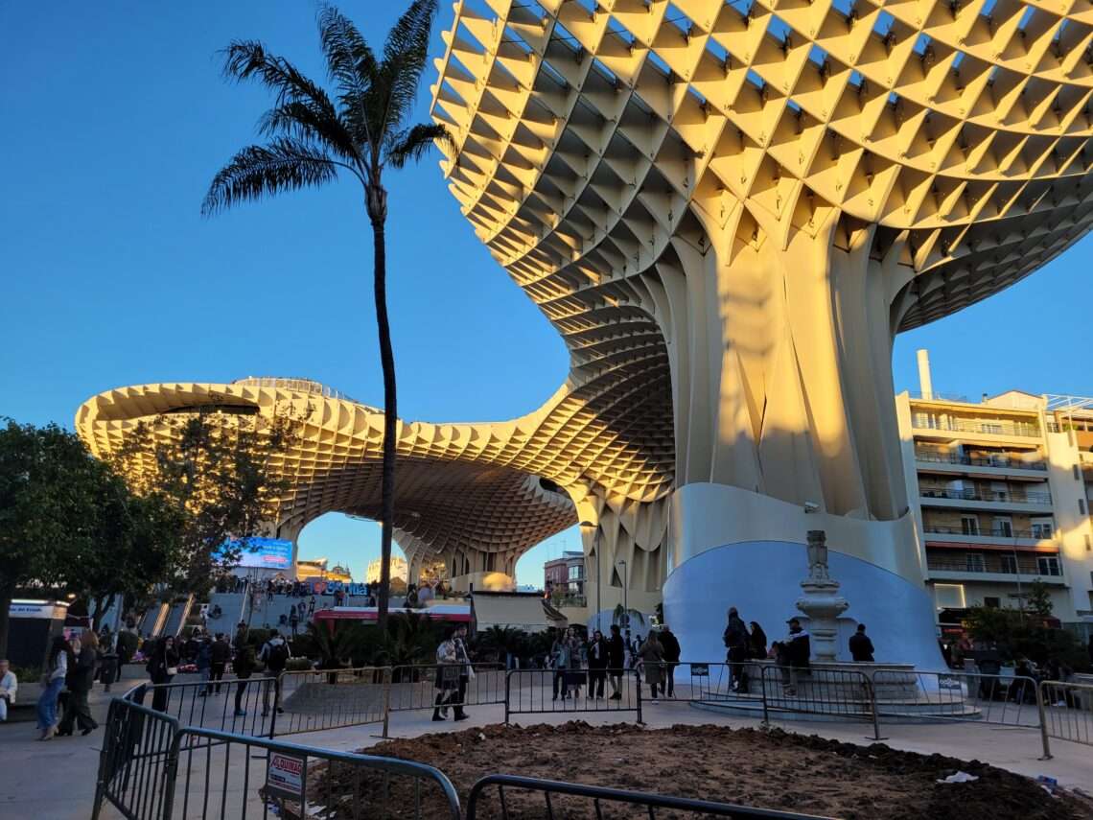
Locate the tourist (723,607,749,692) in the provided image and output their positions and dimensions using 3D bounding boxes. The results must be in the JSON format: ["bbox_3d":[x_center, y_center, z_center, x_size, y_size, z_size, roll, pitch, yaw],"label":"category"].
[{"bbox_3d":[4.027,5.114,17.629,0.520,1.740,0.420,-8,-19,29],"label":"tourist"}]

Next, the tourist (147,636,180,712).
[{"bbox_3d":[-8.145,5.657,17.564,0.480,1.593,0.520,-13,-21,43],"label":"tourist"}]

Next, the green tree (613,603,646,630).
[{"bbox_3d":[4.031,11.086,40.038,1.800,3.200,1.800,1,-16,0],"label":"green tree"}]

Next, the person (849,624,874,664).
[{"bbox_3d":[7.985,6.149,20.782,0.620,1.403,0.720,-10,-19,35],"label":"person"}]

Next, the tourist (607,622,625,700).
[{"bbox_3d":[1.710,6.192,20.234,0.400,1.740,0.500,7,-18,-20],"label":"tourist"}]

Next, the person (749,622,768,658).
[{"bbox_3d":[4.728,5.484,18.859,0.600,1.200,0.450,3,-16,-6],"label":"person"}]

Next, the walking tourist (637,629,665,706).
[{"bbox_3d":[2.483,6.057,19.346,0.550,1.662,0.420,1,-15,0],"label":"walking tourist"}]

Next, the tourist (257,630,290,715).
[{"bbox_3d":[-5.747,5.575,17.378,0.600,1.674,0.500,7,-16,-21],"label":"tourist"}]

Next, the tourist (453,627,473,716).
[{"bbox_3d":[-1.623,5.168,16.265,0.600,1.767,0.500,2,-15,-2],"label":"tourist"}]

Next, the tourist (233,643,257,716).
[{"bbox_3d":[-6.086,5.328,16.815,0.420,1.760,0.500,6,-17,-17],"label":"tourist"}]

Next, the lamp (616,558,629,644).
[{"bbox_3d":[4.475,11.752,48.389,0.600,5.691,0.200,1,-15,0],"label":"lamp"}]

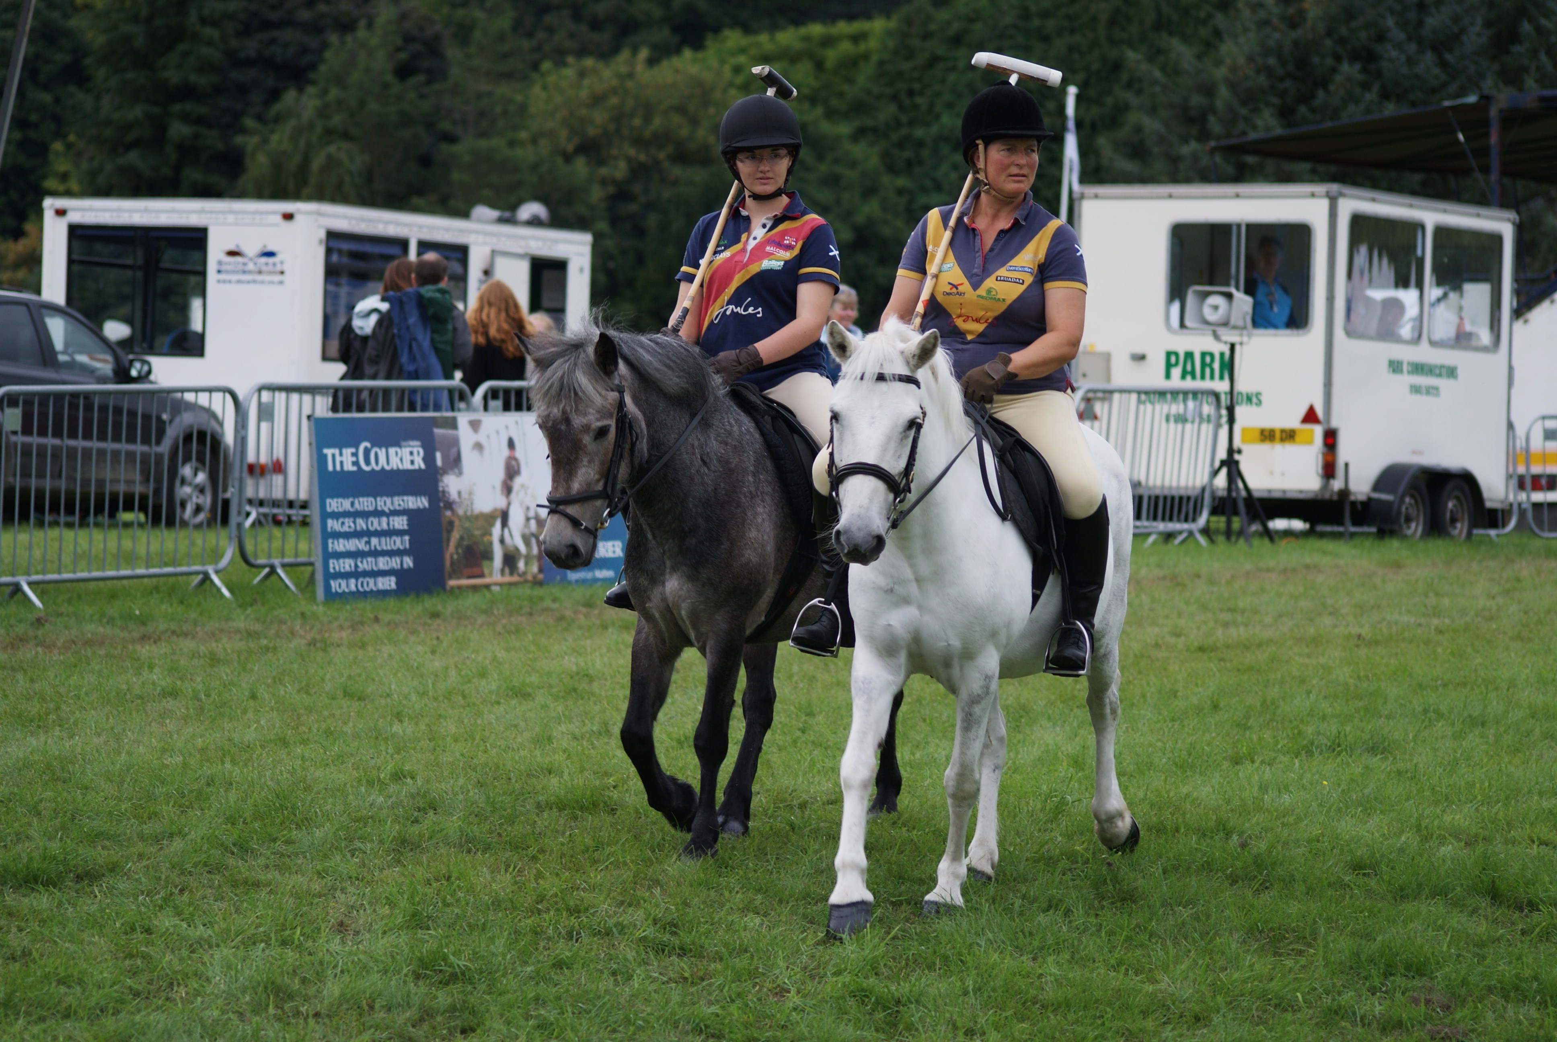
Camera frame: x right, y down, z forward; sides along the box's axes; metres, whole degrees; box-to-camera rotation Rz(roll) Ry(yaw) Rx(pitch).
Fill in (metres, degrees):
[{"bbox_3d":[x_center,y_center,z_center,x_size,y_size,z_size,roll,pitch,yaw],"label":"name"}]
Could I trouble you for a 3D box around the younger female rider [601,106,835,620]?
[{"bbox_3d":[-0.155,-0.415,17.950,0.640,1.520,0.600,2,1,20],"label":"younger female rider"}]

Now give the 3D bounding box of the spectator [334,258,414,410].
[{"bbox_3d":[-2.280,-0.665,36.800,0.500,1.680,0.320,2,1,9],"label":"spectator"}]

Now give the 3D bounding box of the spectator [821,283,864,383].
[{"bbox_3d":[0.335,-0.540,37.000,0.500,1.620,0.320,2,1,-18],"label":"spectator"}]

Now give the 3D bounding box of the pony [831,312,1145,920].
[{"bbox_3d":[0.510,0.250,16.300,0.530,1.470,1.880,2,1,15],"label":"pony"}]

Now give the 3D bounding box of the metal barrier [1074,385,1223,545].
[{"bbox_3d":[2.420,-0.345,42.600,0.500,1.070,2.280,2,1,27],"label":"metal barrier"}]

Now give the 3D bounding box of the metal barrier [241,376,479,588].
[{"bbox_3d":[-2.200,-0.180,34.000,0.500,1.080,2.280,2,1,27],"label":"metal barrier"}]

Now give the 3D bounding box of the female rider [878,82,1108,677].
[{"bbox_3d":[0.525,-0.362,16.400,0.640,1.490,0.600,2,1,19],"label":"female rider"}]

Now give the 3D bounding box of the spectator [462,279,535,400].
[{"bbox_3d":[-1.640,-0.600,37.500,0.480,1.600,0.320,2,1,9],"label":"spectator"}]

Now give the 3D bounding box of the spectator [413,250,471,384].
[{"bbox_3d":[-2.000,-0.665,37.000,0.520,1.740,0.320,2,1,0],"label":"spectator"}]

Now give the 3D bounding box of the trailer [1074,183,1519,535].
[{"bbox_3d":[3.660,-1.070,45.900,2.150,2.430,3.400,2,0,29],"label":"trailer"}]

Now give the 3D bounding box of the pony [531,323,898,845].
[{"bbox_3d":[-0.155,0.190,17.850,0.550,1.430,1.820,2,1,20],"label":"pony"}]

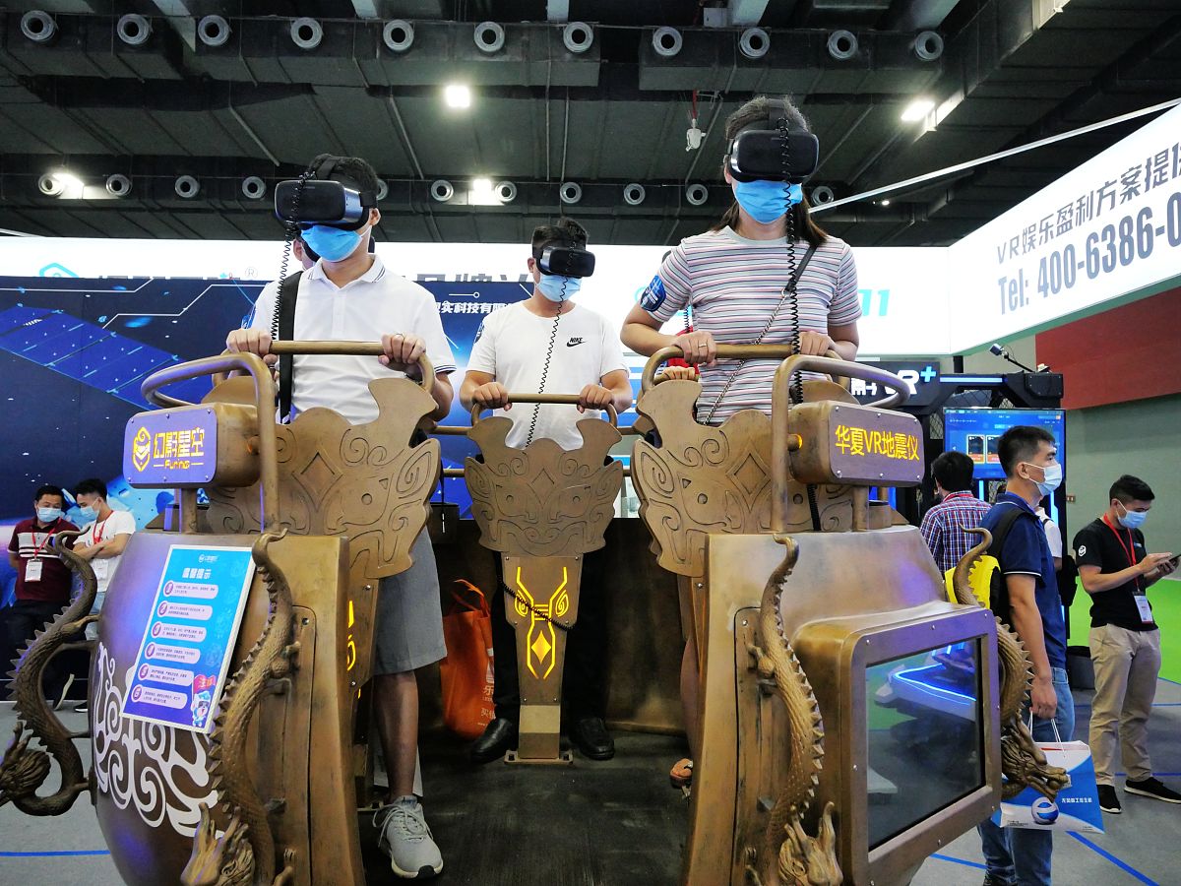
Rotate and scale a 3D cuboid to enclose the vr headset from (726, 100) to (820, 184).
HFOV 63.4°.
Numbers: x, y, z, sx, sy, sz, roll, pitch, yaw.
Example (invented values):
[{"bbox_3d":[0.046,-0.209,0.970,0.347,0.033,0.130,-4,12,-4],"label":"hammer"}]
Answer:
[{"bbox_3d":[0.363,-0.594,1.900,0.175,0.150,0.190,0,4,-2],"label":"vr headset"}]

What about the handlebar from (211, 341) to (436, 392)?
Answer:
[{"bbox_3d":[-0.512,-0.146,1.830,0.430,0.095,0.070,0,-3,-3],"label":"handlebar"}]

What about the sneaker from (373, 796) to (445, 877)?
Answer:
[{"bbox_3d":[-0.422,0.915,2.269,0.112,0.120,0.290,1,-3,-19],"label":"sneaker"}]

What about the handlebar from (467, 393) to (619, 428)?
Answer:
[{"bbox_3d":[-0.134,-0.092,2.740,0.430,0.095,0.070,0,-3,-3],"label":"handlebar"}]

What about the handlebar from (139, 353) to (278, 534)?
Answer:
[{"bbox_3d":[-0.770,0.014,1.859,0.210,0.280,0.960,2,-3,-25],"label":"handlebar"}]

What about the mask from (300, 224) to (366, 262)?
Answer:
[{"bbox_3d":[-0.595,-0.461,2.200,0.142,0.100,0.100,0,-3,7],"label":"mask"}]

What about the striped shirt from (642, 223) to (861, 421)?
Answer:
[{"bbox_3d":[0.329,-0.236,2.000,0.450,0.430,0.260,0,-3,2],"label":"striped shirt"}]

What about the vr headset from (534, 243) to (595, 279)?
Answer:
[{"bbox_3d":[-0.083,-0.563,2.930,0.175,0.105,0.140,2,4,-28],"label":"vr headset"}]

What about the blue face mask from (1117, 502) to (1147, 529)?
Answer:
[{"bbox_3d":[2.675,0.367,4.720,0.140,0.110,0.095,1,17,-28],"label":"blue face mask"}]

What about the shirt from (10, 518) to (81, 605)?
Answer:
[{"bbox_3d":[-3.863,0.824,6.750,0.440,0.610,0.250,0,-3,-6],"label":"shirt"}]

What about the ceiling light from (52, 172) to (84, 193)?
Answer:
[{"bbox_3d":[-12.047,-5.995,22.000,0.480,0.330,0.480,0,-3,-3],"label":"ceiling light"}]

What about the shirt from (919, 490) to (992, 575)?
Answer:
[{"bbox_3d":[1.750,0.563,4.500,0.460,0.700,0.280,0,-3,-9],"label":"shirt"}]

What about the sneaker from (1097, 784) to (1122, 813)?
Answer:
[{"bbox_3d":[2.513,1.730,4.720,0.105,0.105,0.285,0,-3,5],"label":"sneaker"}]

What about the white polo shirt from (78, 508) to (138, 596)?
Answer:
[{"bbox_3d":[-3.552,0.790,7.000,0.460,0.620,0.270,-1,-3,24],"label":"white polo shirt"}]

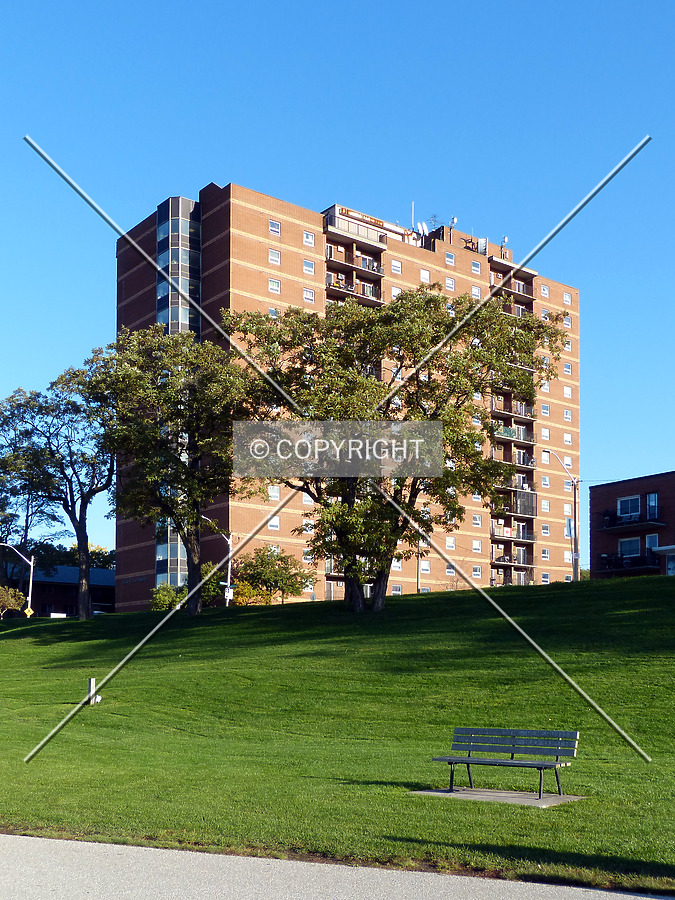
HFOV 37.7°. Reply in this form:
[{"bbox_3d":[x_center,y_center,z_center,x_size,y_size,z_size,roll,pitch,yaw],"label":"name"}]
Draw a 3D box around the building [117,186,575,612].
[{"bbox_3d":[3.725,-1.123,110.390,52.820,40.310,19.180,9,-14,-42],"label":"building"}]

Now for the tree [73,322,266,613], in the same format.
[{"bbox_3d":[-8.603,1.037,50.000,9.200,14.000,8.800,0,-10,0],"label":"tree"}]

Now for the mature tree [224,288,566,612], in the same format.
[{"bbox_3d":[2.935,0.025,50.000,16.500,15.800,14.500,0,-10,0],"label":"mature tree"}]

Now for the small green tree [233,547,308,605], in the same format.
[{"bbox_3d":[-5.357,10.075,79.000,5.600,4.800,5.200,0,-10,0],"label":"small green tree"}]

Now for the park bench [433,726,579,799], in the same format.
[{"bbox_3d":[2.194,4.106,13.005,1.830,0.803,0.655,-10,-15,38],"label":"park bench"}]

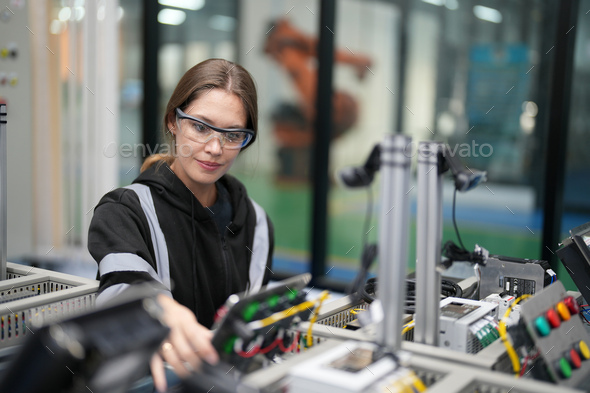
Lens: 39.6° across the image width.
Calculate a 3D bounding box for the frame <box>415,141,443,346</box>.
[{"bbox_3d":[0.207,0.088,1.263,0.030,0.346,0.030,5,11,29],"label":"frame"}]

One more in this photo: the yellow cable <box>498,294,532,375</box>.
[{"bbox_3d":[0.324,0.205,1.210,0.046,0.112,0.060,4,10,11],"label":"yellow cable"}]

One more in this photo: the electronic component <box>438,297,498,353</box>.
[{"bbox_3d":[0.271,0.229,1.368,0.088,0.080,0.150,7,9,30],"label":"electronic component"}]

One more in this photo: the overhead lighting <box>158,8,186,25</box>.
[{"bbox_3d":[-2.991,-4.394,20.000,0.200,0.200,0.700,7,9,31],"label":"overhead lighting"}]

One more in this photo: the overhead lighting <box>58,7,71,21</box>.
[{"bbox_3d":[-5.627,-4.468,20.000,0.260,0.200,0.280,7,9,30],"label":"overhead lighting"}]

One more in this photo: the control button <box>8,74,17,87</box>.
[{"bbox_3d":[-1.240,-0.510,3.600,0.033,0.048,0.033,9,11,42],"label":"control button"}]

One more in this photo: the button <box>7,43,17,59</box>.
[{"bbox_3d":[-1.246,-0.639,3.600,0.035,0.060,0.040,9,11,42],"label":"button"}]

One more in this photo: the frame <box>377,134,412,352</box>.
[{"bbox_3d":[0.130,0.080,1.078,0.030,0.320,0.030,6,11,29],"label":"frame"}]

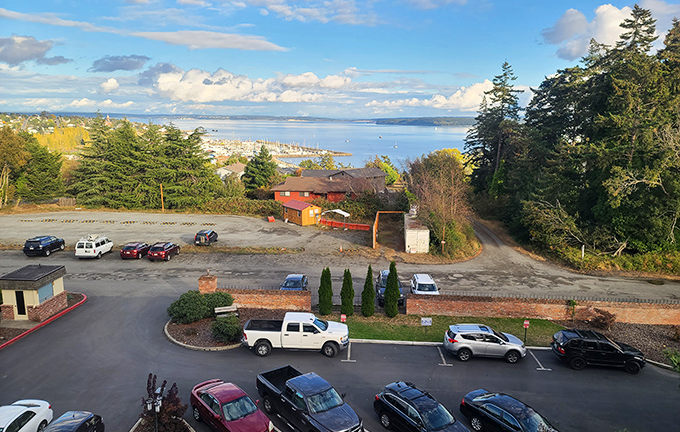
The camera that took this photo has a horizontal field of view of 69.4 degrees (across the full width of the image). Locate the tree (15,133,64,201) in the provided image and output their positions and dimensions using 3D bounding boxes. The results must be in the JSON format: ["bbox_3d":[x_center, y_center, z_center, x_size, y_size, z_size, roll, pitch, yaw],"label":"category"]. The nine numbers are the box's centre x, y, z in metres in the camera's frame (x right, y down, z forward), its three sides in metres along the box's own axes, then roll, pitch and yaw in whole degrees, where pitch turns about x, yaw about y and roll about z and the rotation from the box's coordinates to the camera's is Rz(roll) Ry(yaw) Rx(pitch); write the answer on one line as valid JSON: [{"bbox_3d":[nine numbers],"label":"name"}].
[{"bbox_3d":[-48.952,-7.803,80.019,7.300,11.200,7.300,1,11,0],"label":"tree"}]

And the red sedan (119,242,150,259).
[{"bbox_3d":[-20.999,3.289,50.794,1.770,1.500,4.500,0,11,-1],"label":"red sedan"}]

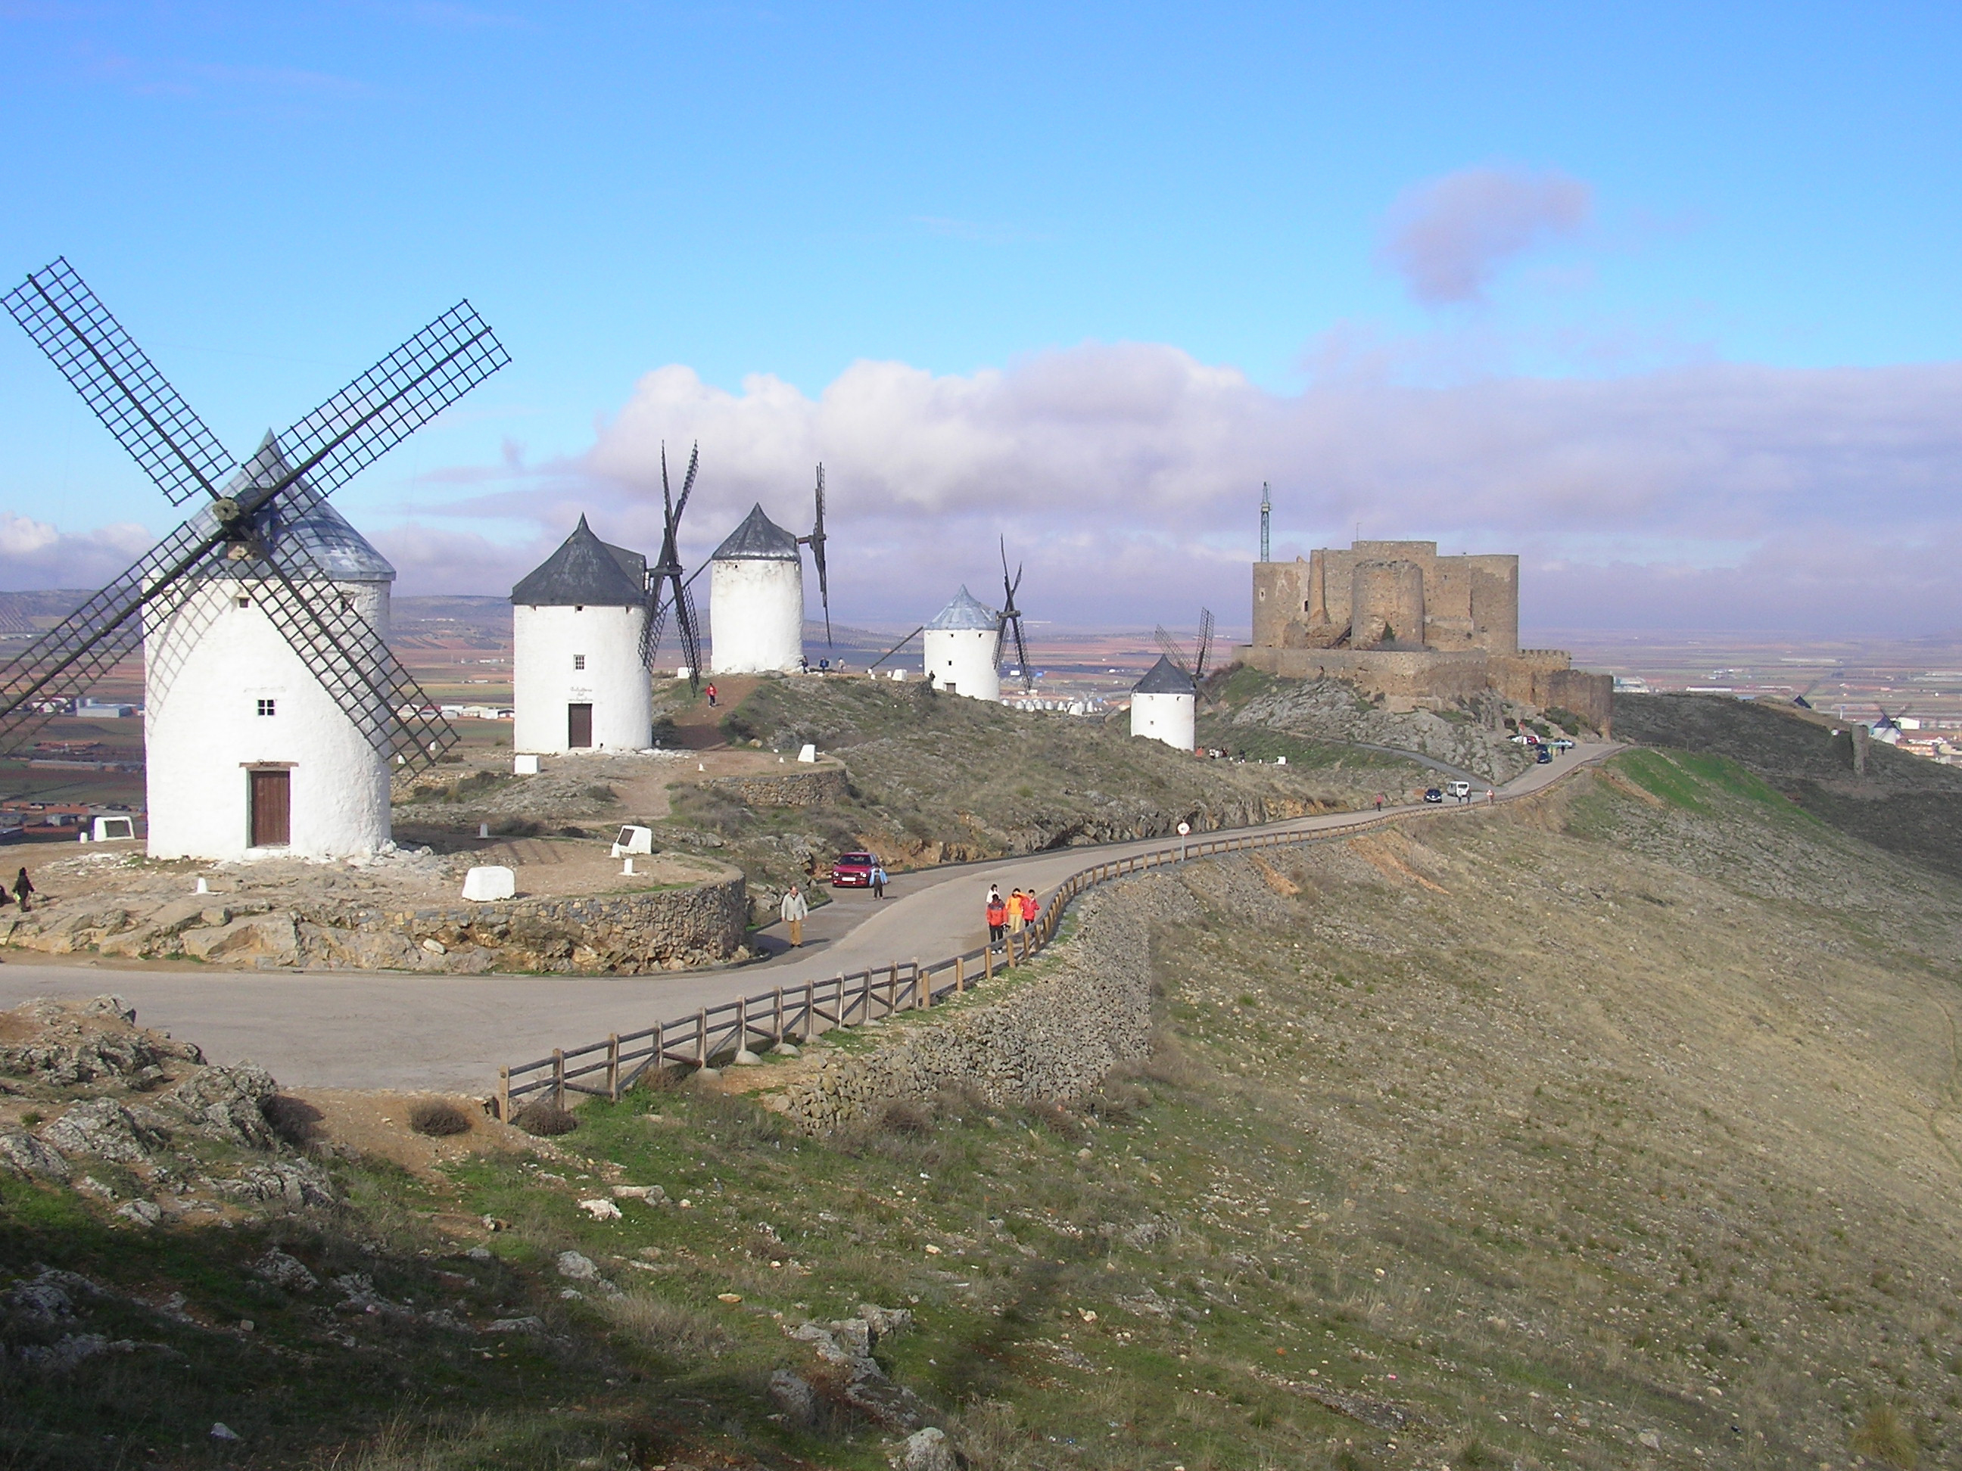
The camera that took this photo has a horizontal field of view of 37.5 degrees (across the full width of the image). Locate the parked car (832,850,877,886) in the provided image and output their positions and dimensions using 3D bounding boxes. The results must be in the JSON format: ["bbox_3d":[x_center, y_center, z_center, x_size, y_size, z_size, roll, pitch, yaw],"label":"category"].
[{"bbox_3d":[-5.162,5.506,118.000,1.660,1.430,4.000,0,2,5],"label":"parked car"}]

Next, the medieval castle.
[{"bbox_3d":[59.205,-13.031,387.000,50.500,26.000,45.000,0,2,9],"label":"medieval castle"}]

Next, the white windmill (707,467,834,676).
[{"bbox_3d":[-15.256,-11.971,210.000,9.200,15.100,12.000,0,2,-3],"label":"white windmill"}]

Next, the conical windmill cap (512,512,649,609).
[{"bbox_3d":[-19.446,-8.568,140.500,6.800,4.350,6.800,0,2,0],"label":"conical windmill cap"}]

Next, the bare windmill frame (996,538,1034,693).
[{"bbox_3d":[2.850,-10.407,250.000,1.900,13.700,14.300,0,2,12],"label":"bare windmill frame"}]

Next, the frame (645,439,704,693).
[{"bbox_3d":[-14.938,-8.084,140.500,1.900,12.500,13.200,0,2,3],"label":"frame"}]

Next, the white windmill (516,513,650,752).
[{"bbox_3d":[-19.334,-4.955,140.500,6.900,11.500,6.900,0,2,-5],"label":"white windmill"}]

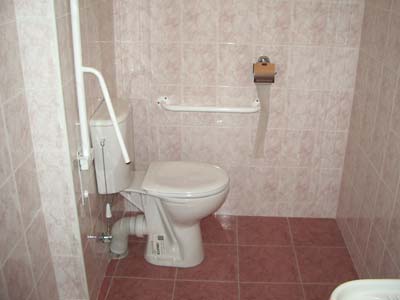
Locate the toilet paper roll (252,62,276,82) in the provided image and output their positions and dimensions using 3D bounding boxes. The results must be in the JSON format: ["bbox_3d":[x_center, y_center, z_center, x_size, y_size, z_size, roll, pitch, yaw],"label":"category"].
[{"bbox_3d":[0.363,-0.425,2.458,0.100,0.105,0.105,1,23,3],"label":"toilet paper roll"}]

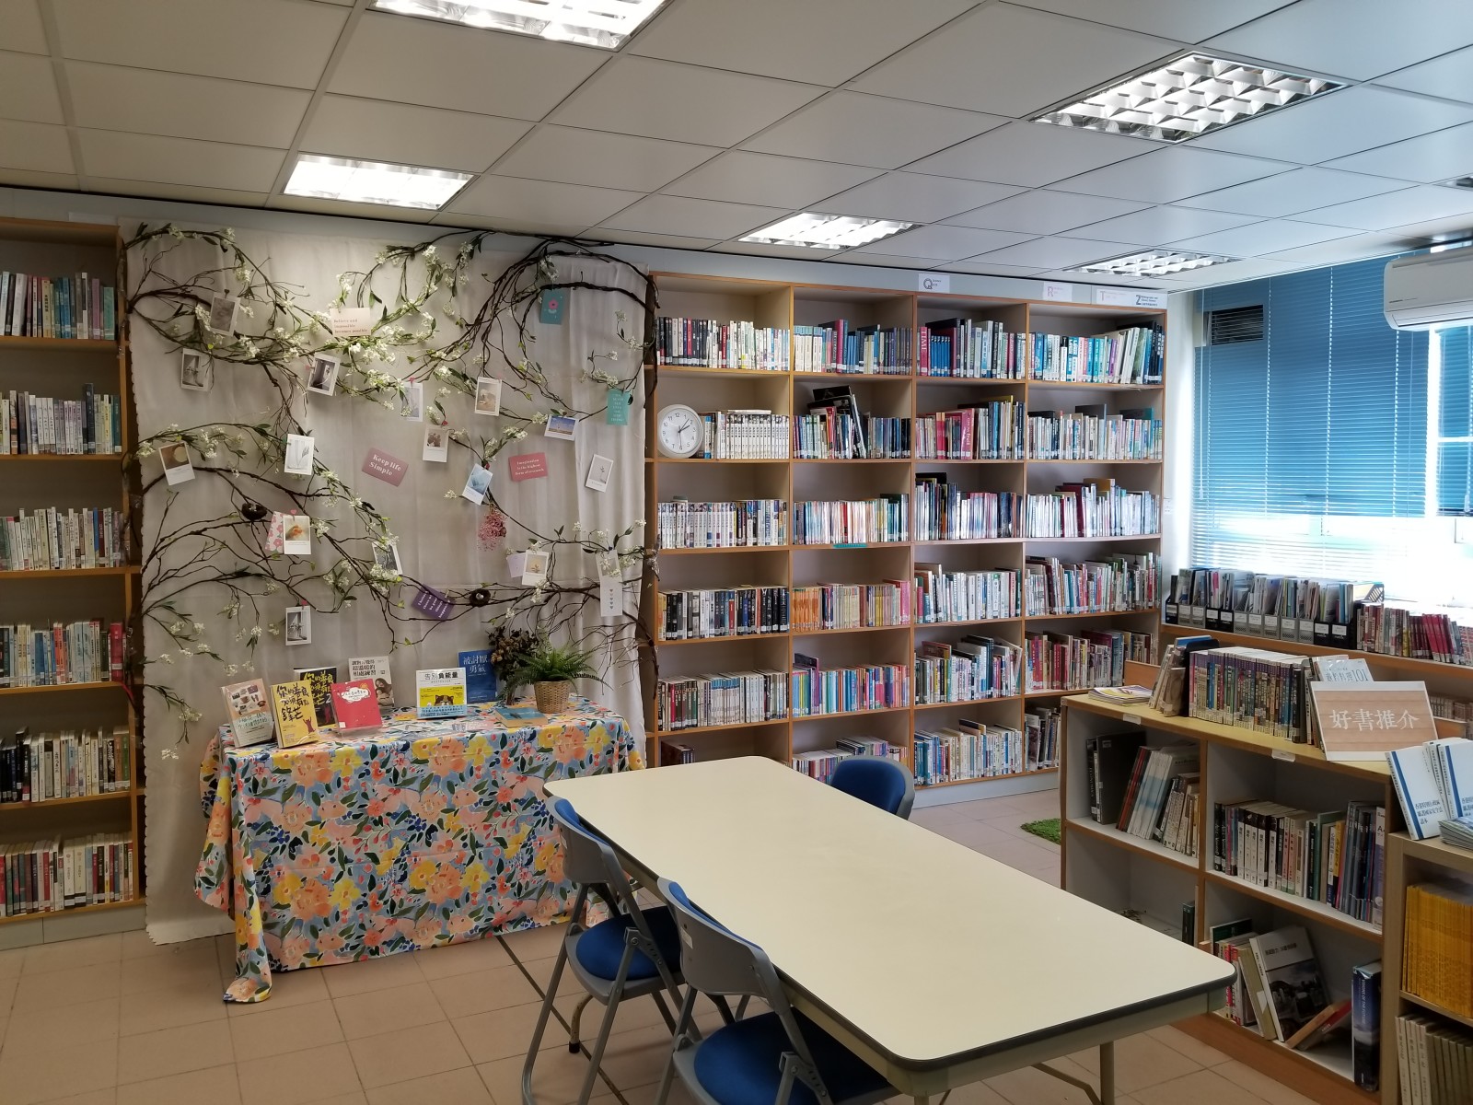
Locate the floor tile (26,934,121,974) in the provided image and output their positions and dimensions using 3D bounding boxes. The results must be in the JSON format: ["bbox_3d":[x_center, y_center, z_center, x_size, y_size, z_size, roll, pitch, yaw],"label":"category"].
[{"bbox_3d":[-2.328,1.424,3.932,0.303,0.010,0.303,-3,5,-26],"label":"floor tile"}]

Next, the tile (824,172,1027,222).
[{"bbox_3d":[0.657,-1.298,4.054,0.595,0.016,0.595,-3,5,-26],"label":"tile"}]

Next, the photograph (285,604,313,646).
[{"bbox_3d":[-1.698,0.286,4.291,0.089,0.150,0.005,-2,5,-26],"label":"photograph"}]

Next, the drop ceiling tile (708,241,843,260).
[{"bbox_3d":[0.188,-1.381,5.051,0.600,0.015,0.250,-2,5,-26],"label":"drop ceiling tile"}]

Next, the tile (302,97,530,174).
[{"bbox_3d":[-0.958,-1.231,3.272,0.590,0.018,0.590,-2,4,-24],"label":"tile"}]

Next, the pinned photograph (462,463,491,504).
[{"bbox_3d":[-1.051,-0.276,4.517,0.090,0.141,0.006,23,-7,-26],"label":"pinned photograph"}]

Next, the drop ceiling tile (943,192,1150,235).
[{"bbox_3d":[1.201,-1.318,4.303,0.590,0.018,0.590,-2,4,-24],"label":"drop ceiling tile"}]

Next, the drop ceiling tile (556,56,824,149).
[{"bbox_3d":[-0.143,-1.217,3.006,0.602,0.015,0.605,-2,5,-26],"label":"drop ceiling tile"}]

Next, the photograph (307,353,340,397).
[{"bbox_3d":[-1.589,-0.685,4.266,0.093,0.148,0.005,13,-2,-26],"label":"photograph"}]

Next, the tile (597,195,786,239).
[{"bbox_3d":[-0.155,-1.315,4.330,0.590,0.018,0.590,-2,4,-24],"label":"tile"}]

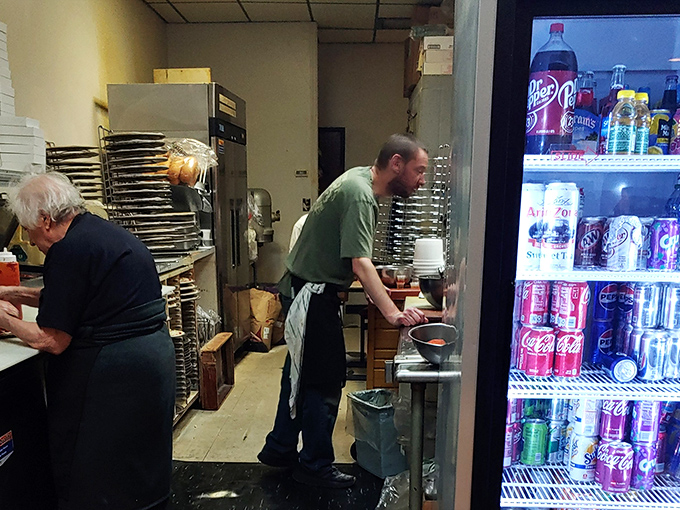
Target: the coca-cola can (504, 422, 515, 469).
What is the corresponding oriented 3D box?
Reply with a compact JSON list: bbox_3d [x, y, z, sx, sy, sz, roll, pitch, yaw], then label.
[{"bbox_3d":[0.460,0.541,1.406,0.066,0.122,0.066,0,10,0],"label":"coca-cola can"}]

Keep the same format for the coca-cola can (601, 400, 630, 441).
[{"bbox_3d":[0.742,0.432,1.330,0.066,0.122,0.066,1,7,2],"label":"coca-cola can"}]

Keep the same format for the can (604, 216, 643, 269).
[{"bbox_3d":[0.661,-0.027,1.143,0.066,0.122,0.066,0,10,0],"label":"can"}]

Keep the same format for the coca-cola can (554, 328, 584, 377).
[{"bbox_3d":[0.614,0.258,1.311,0.066,0.122,0.066,0,11,2],"label":"coca-cola can"}]

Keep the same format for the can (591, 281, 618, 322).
[{"bbox_3d":[0.749,0.124,1.364,0.066,0.122,0.066,1,9,3],"label":"can"}]

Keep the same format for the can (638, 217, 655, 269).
[{"bbox_3d":[0.767,-0.033,1.257,0.066,0.122,0.066,1,9,3],"label":"can"}]

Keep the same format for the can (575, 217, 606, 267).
[{"bbox_3d":[0.622,-0.034,1.222,0.066,0.122,0.066,1,7,2],"label":"can"}]

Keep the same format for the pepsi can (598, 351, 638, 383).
[{"bbox_3d":[0.736,0.285,1.295,0.066,0.066,0.122,2,8,15],"label":"pepsi can"}]

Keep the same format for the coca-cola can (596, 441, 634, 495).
[{"bbox_3d":[0.760,0.579,1.340,0.066,0.122,0.066,0,9,0],"label":"coca-cola can"}]

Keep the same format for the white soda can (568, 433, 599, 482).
[{"bbox_3d":[0.693,0.570,1.392,0.066,0.122,0.066,1,9,3],"label":"white soda can"}]

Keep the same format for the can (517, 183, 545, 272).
[{"bbox_3d":[0.425,-0.061,1.125,0.073,0.193,0.073,0,10,0],"label":"can"}]

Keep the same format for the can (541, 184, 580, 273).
[{"bbox_3d":[0.522,-0.064,1.165,0.073,0.196,0.073,1,7,2],"label":"can"}]

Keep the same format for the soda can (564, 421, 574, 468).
[{"bbox_3d":[0.686,0.540,1.416,0.066,0.122,0.066,0,10,0],"label":"soda can"}]

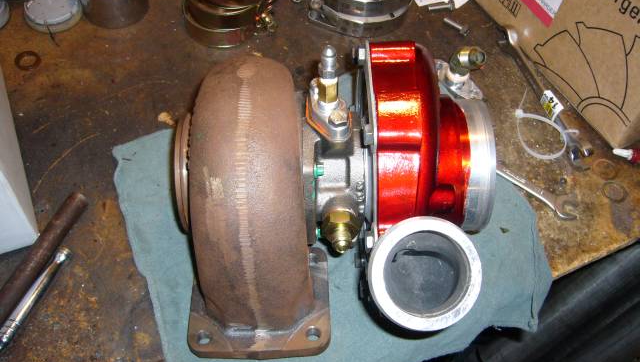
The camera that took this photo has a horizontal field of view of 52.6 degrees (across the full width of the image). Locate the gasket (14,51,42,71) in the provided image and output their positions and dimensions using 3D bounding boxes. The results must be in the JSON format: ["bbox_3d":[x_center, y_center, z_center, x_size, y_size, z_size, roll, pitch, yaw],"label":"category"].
[{"bbox_3d":[-0.325,-0.133,0.720,0.029,0.002,0.029,0,58,0],"label":"gasket"}]

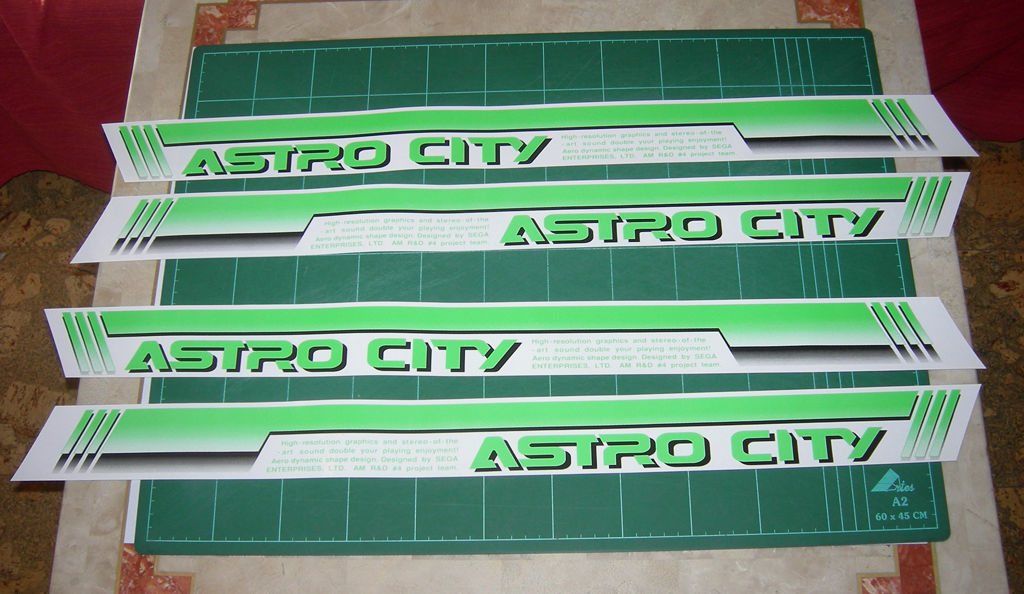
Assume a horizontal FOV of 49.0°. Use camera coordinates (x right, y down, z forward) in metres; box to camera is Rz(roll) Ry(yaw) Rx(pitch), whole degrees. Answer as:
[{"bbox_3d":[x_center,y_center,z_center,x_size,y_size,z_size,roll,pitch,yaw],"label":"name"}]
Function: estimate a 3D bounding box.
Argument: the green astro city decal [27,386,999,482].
[{"bbox_3d":[-0.013,0.103,0.838,0.739,0.005,0.059,-2,67,2],"label":"green astro city decal"}]

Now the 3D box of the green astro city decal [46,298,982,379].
[{"bbox_3d":[-0.007,0.032,0.868,0.741,0.005,0.060,-1,67,2],"label":"green astro city decal"}]

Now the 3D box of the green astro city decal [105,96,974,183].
[{"bbox_3d":[0.016,-0.133,0.936,0.742,0.005,0.060,-2,67,2],"label":"green astro city decal"}]

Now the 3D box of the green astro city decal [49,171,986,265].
[{"bbox_3d":[0.008,-0.065,0.908,0.740,0.005,0.060,-2,67,2],"label":"green astro city decal"}]

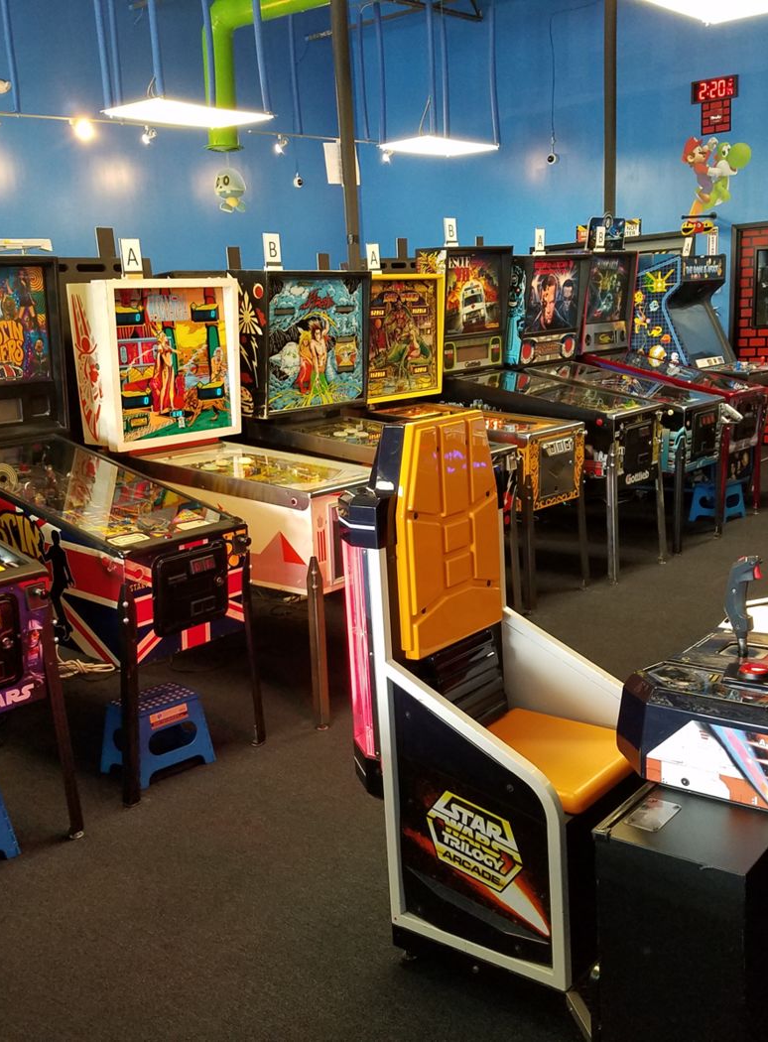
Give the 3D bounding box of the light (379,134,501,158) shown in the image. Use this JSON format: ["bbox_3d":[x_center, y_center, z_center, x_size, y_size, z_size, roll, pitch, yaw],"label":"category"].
[{"bbox_3d":[0.568,-3.813,10.576,0.610,0.080,1.220,8,16,39],"label":"light"}]

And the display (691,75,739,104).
[{"bbox_3d":[3.340,-4.340,10.510,0.480,0.205,0.050,7,15,38],"label":"display"}]

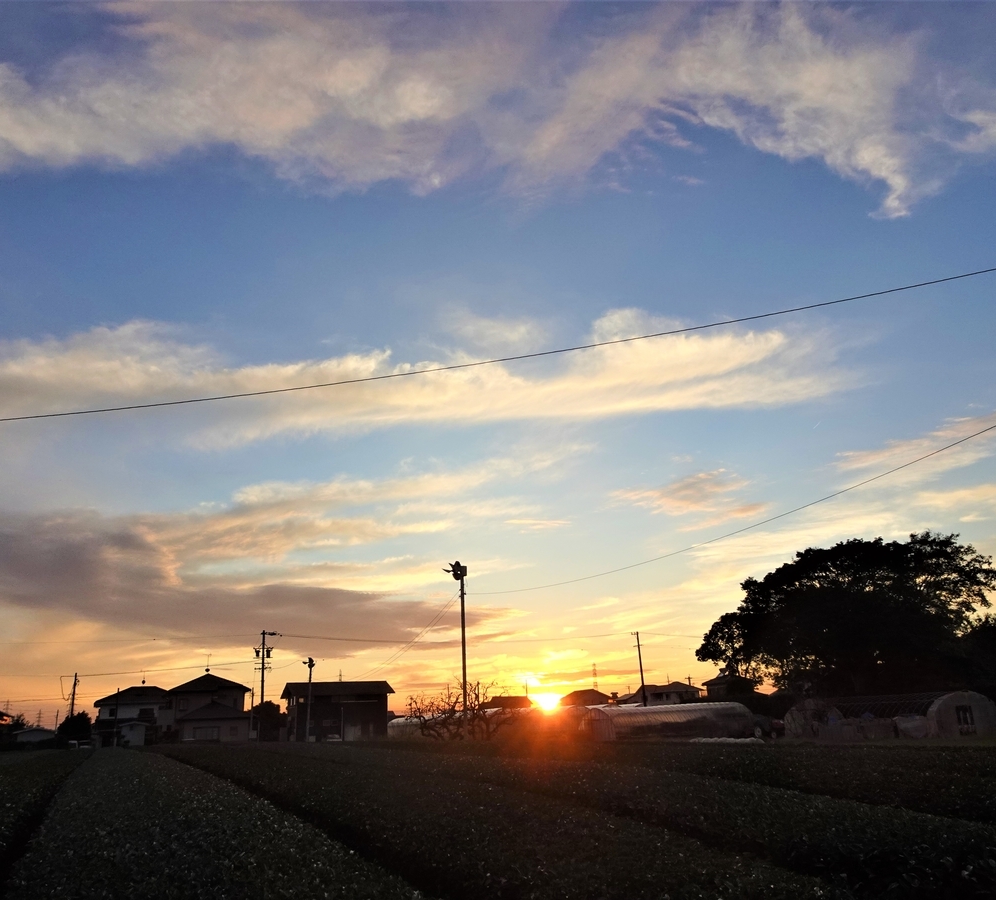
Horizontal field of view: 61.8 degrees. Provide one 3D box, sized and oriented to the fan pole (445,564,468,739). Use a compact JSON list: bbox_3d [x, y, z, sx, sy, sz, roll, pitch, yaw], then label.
[{"bbox_3d":[-1.511,7.477,29.666,0.750,7.062,0.800,14,-24,-39],"label":"fan pole"}]

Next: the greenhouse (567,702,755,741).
[{"bbox_3d":[13.455,21.923,67.255,13.500,2.600,5.500,5,-19,-22],"label":"greenhouse"}]

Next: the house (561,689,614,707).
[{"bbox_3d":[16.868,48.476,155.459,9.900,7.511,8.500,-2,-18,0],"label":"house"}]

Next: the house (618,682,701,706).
[{"bbox_3d":[25.901,40.881,133.501,11.000,6.900,8.500,3,-18,-14],"label":"house"}]

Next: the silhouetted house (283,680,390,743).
[{"bbox_3d":[-16.076,26.518,83.425,10.000,6.500,6.800,5,-19,-21],"label":"silhouetted house"}]

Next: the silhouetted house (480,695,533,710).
[{"bbox_3d":[1.595,55.520,176.467,11.000,7.000,8.500,1,-18,-10],"label":"silhouetted house"}]

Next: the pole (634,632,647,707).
[{"bbox_3d":[14.978,24.289,86.585,1.000,10.408,0.600,-2,-18,0],"label":"pole"}]

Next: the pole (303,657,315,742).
[{"bbox_3d":[-14.282,19.035,62.647,0.900,7.000,0.900,11,-22,-36],"label":"pole"}]

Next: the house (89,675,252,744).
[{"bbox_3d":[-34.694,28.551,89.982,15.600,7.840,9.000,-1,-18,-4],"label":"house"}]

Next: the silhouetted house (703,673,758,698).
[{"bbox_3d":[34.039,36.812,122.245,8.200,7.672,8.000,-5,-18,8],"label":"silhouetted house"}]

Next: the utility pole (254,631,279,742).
[{"bbox_3d":[-24.736,25.222,88.263,2.200,12.300,0.900,-1,-18,-5],"label":"utility pole"}]

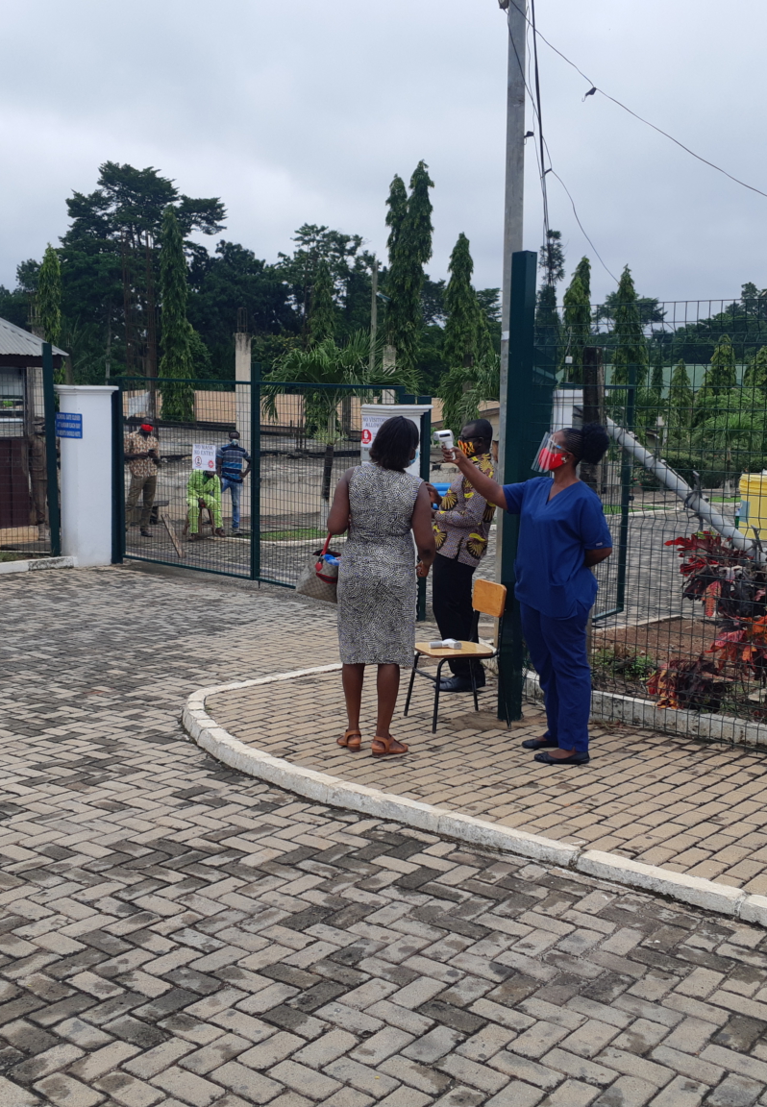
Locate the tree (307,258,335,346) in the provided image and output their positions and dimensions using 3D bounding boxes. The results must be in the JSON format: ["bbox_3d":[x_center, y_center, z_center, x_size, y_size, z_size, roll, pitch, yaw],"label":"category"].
[{"bbox_3d":[-2.174,-7.218,39.530,1.250,6.476,1.250,1,8,0],"label":"tree"}]

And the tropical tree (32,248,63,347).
[{"bbox_3d":[-13.538,-8.535,44.466,1.350,7.365,1.350,1,8,0],"label":"tropical tree"}]

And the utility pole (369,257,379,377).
[{"bbox_3d":[-0.416,-7.920,42.511,0.250,6.743,0.250,1,8,0],"label":"utility pole"}]

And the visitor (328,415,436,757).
[{"bbox_3d":[0.007,0.160,5.381,0.520,1.636,0.420,2,8,9],"label":"visitor"}]

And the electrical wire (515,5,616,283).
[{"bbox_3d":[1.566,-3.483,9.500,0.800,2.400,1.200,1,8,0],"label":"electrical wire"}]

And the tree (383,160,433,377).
[{"bbox_3d":[1.020,-9.397,41.272,1.850,10.033,1.800,1,8,0],"label":"tree"}]

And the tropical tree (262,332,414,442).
[{"bbox_3d":[-0.771,-2.121,19.253,2.650,3.406,2.500,1,8,0],"label":"tropical tree"}]

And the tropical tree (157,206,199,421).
[{"bbox_3d":[-8.284,-9.324,44.357,1.650,8.866,1.650,1,8,0],"label":"tropical tree"}]

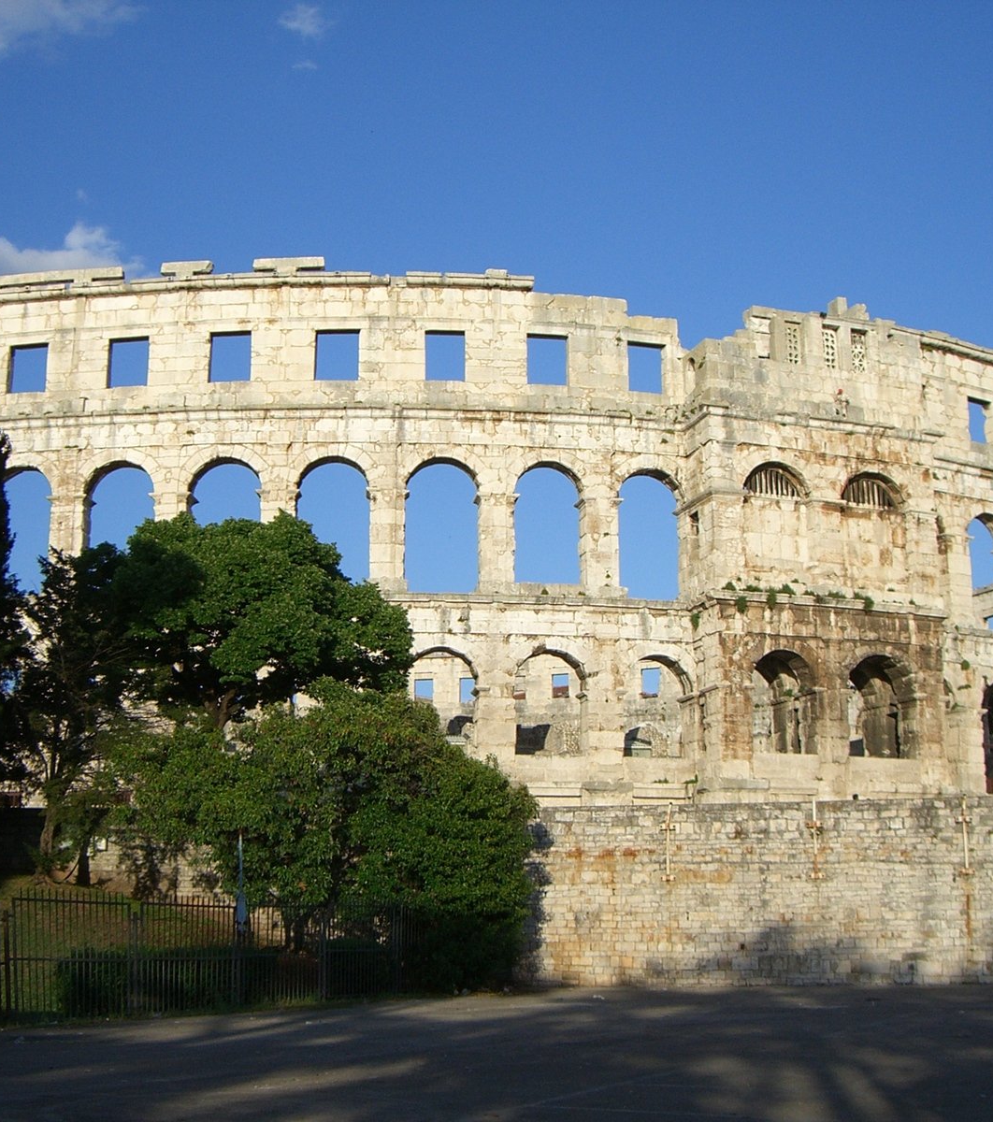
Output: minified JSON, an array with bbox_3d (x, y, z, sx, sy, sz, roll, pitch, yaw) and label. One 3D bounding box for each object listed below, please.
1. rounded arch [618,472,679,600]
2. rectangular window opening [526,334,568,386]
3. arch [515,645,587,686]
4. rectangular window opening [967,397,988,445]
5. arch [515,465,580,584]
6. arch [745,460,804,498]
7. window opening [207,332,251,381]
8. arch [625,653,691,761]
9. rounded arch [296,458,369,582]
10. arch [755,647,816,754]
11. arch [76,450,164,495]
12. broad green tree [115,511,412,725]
[{"bbox_3d":[7.411,-1.189,81.190,3.190,6.620,1.200,3,-13,-13],"label":"rounded arch"},{"bbox_3d":[2.481,-9.716,81.033,1.998,2.570,0.600,2,-14,-9],"label":"rectangular window opening"},{"bbox_3d":[2.464,5.134,77.621,3.456,1.919,1.100,2,-14,-9],"label":"arch"},{"bbox_3d":[26.527,-7.568,90.948,1.930,2.670,0.700,9,-15,-33],"label":"rectangular window opening"},{"bbox_3d":[2.438,-1.724,80.275,3.310,6.180,1.200,2,-13,-9],"label":"arch"},{"bbox_3d":[13.420,-3.871,80.388,3.520,1.780,0.900,5,-14,-21],"label":"arch"},{"bbox_3d":[-12.912,-9.872,80.308,1.998,2.570,0.600,-1,-14,3],"label":"window opening"},{"bbox_3d":[7.530,7.074,78.807,3.500,5.070,1.300,3,-14,-14],"label":"arch"},{"bbox_3d":[-7.756,-1.674,78.352,3.456,6.615,1.000,0,-14,-1],"label":"rounded arch"},{"bbox_3d":[13.302,6.710,77.363,3.200,4.995,1.100,4,-15,-17],"label":"arch"},{"bbox_3d":[-18.090,-4.135,80.057,4.300,2.400,1.100,-2,-14,7],"label":"arch"},{"bbox_3d":[-7.911,3.388,56.000,10.000,9.750,9.000,2,-13,-8],"label":"broad green tree"}]

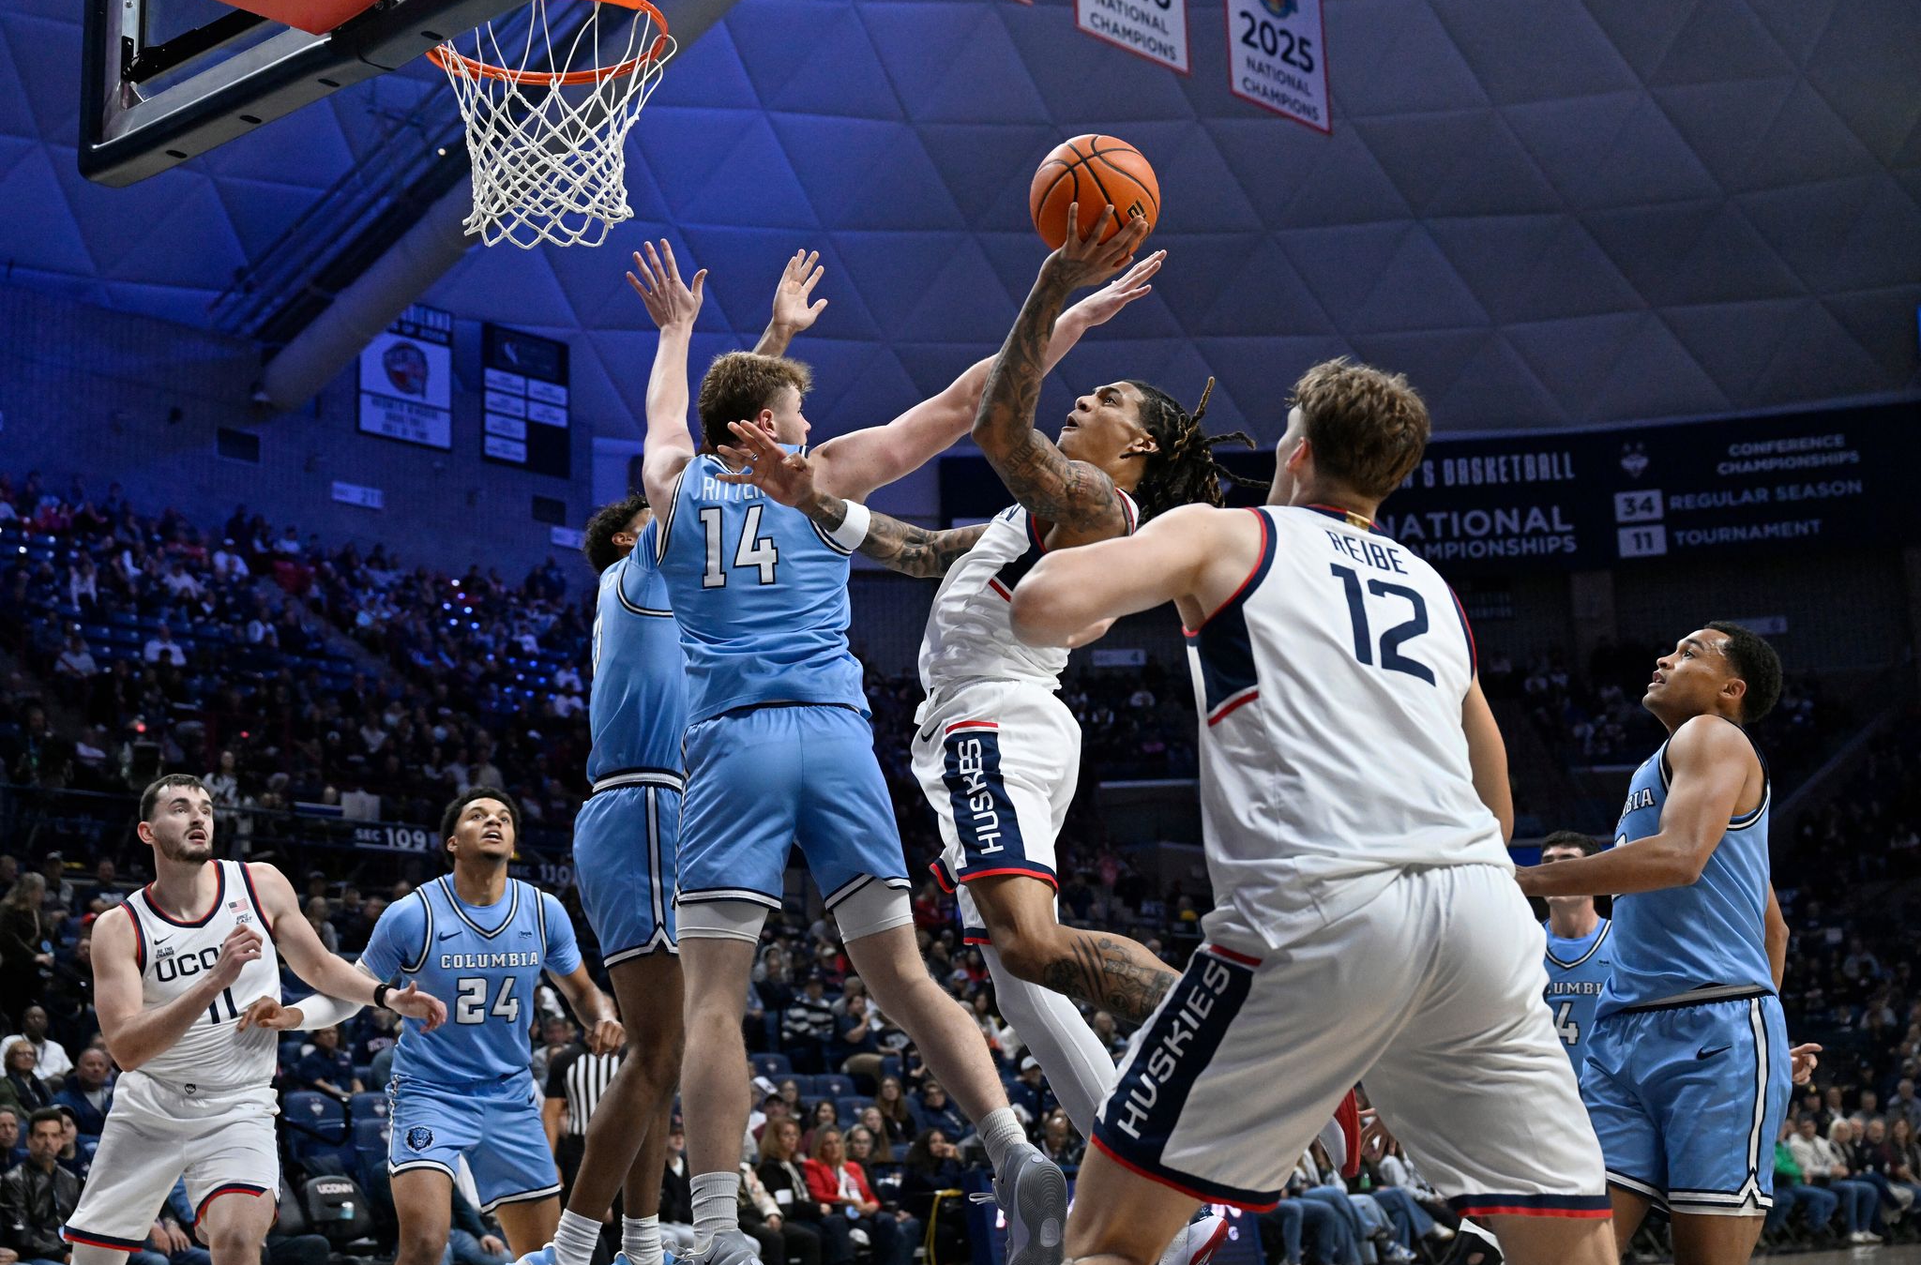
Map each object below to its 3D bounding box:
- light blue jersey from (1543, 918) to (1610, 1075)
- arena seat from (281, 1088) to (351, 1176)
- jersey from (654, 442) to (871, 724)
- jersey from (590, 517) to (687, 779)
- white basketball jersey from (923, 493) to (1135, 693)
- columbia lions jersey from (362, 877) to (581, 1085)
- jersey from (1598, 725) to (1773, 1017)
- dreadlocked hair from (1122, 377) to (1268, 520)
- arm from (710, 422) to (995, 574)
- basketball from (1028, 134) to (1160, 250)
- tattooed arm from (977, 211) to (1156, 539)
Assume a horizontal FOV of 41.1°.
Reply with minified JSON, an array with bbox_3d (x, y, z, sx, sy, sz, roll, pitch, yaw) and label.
[{"bbox_3d":[1.647,1.031,6.950,0.480,0.570,0.280,-5,-12,16],"label":"light blue jersey"},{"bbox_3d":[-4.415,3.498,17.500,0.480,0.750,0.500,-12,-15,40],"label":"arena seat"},{"bbox_3d":[-0.412,-0.093,5.270,0.410,0.550,0.280,-11,-12,15],"label":"jersey"},{"bbox_3d":[-0.713,0.051,5.750,0.290,0.570,0.430,3,-12,-22],"label":"jersey"},{"bbox_3d":[0.122,-0.075,4.920,0.280,0.490,0.390,22,-13,5],"label":"white basketball jersey"},{"bbox_3d":[-1.234,0.877,6.450,0.520,0.550,0.290,2,-6,-18],"label":"columbia lions jersey"},{"bbox_3d":[1.451,0.480,5.120,0.310,0.590,0.420,1,-12,-16],"label":"jersey"},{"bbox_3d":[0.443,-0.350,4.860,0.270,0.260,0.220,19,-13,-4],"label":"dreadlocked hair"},{"bbox_3d":[-0.192,-0.257,4.920,0.600,0.210,0.200,16,-17,-17],"label":"arm"},{"bbox_3d":[0.249,-0.800,4.720,0.240,0.240,0.240,-2,-11,0],"label":"basketball"},{"bbox_3d":[0.184,-0.474,4.650,0.320,0.610,0.260,0,-12,-11],"label":"tattooed arm"}]

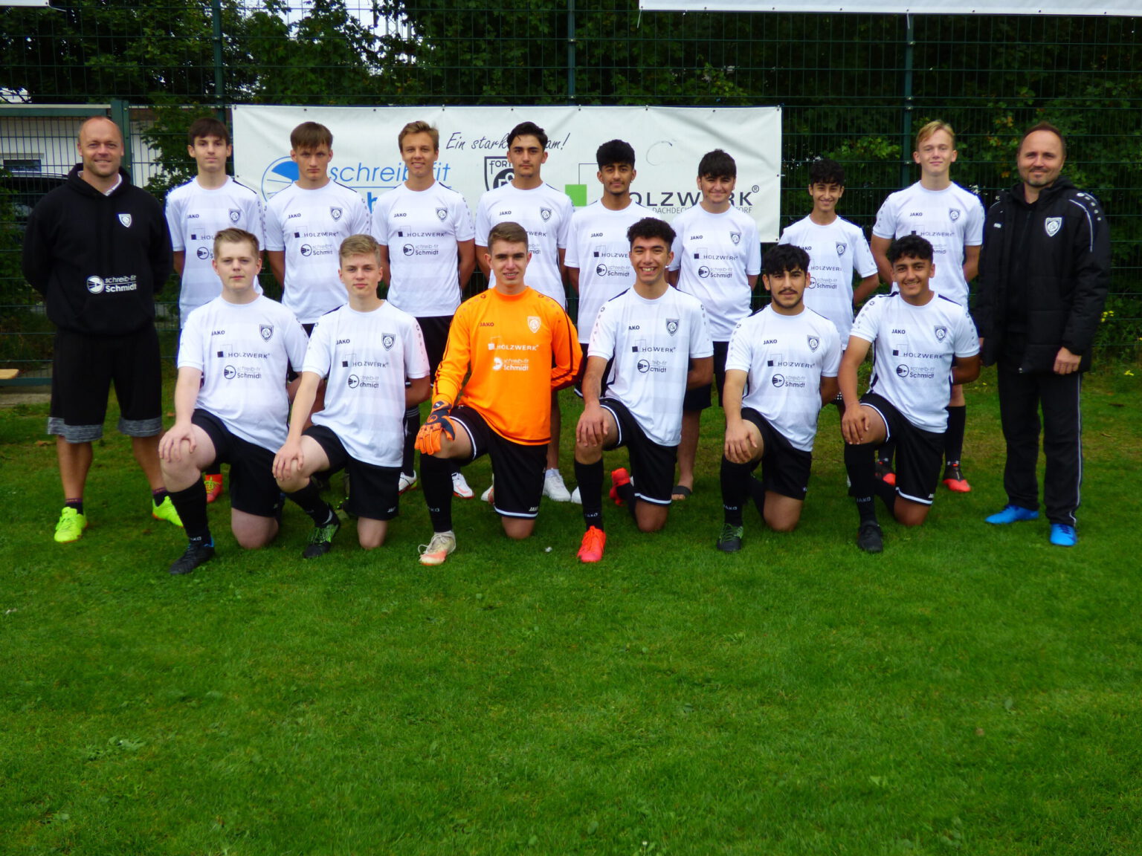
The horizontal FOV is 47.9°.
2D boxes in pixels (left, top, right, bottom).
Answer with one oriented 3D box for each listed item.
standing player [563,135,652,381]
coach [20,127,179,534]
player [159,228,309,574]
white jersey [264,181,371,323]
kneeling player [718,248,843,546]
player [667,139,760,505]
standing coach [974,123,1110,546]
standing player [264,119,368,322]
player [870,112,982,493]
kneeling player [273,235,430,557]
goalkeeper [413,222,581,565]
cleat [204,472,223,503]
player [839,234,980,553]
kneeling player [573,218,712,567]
[{"bbox_3d":[0.205,-0.499,6.060,0.471,1.673,0.360,0,9,2],"label":"standing player"},{"bbox_3d":[-2.010,-0.430,5.518,0.625,1.762,0.477,-3,10,-18],"label":"coach"},{"bbox_3d":[-1.301,-0.155,5.204,0.520,1.289,0.880,-1,9,-2],"label":"player"},{"bbox_3d":[-1.206,-0.843,6.122,0.506,0.667,0.278,-2,10,-8],"label":"white jersey"},{"bbox_3d":[0.859,-0.170,5.471,0.550,1.209,0.850,0,9,3],"label":"kneeling player"},{"bbox_3d":[0.691,-0.493,6.163,0.457,1.647,0.367,1,10,4],"label":"player"},{"bbox_3d":[2.005,-0.407,5.443,0.556,1.717,0.437,6,12,32],"label":"standing coach"},{"bbox_3d":[-1.201,-0.547,6.112,0.497,1.765,0.360,-1,9,-4],"label":"standing player"},{"bbox_3d":[1.719,-0.588,6.270,0.557,1.765,0.360,1,9,6],"label":"player"},{"bbox_3d":[-0.861,-0.169,5.374,0.580,1.258,0.740,0,9,0],"label":"kneeling player"},{"bbox_3d":[-0.287,-0.192,5.389,0.645,1.325,0.953,-1,10,-3],"label":"goalkeeper"},{"bbox_3d":[-1.736,0.281,6.177,0.105,0.115,0.285,0,9,3],"label":"cleat"},{"bbox_3d":[1.436,-0.197,5.561,0.625,1.266,0.953,1,10,8],"label":"player"},{"bbox_3d":[0.302,-0.211,5.436,0.586,1.344,0.973,0,10,0],"label":"kneeling player"}]

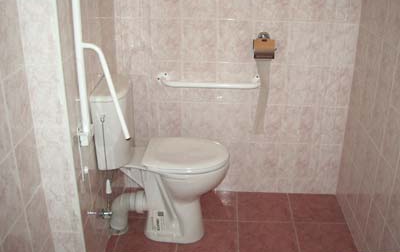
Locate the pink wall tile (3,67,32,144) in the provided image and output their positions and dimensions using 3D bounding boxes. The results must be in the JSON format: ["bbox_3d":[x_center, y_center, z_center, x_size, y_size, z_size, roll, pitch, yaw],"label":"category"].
[{"bbox_3d":[-0.650,-0.072,1.575,0.010,0.250,0.188,1,23,3],"label":"pink wall tile"}]

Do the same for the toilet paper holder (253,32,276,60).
[{"bbox_3d":[0.365,-0.443,2.458,0.130,0.138,0.105,1,23,3],"label":"toilet paper holder"}]

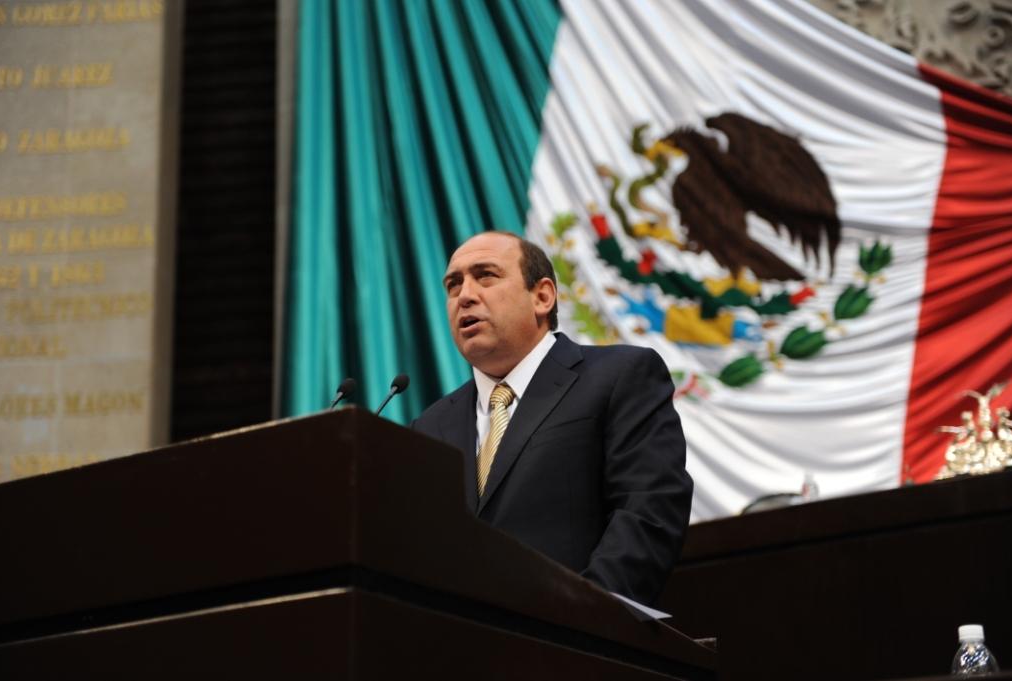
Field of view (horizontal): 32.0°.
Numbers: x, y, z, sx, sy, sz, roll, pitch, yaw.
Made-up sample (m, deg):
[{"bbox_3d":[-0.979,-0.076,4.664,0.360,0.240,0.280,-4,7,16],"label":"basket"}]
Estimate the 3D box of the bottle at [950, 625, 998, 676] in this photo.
[{"bbox_3d":[0.571,0.449,2.131,0.065,0.208,0.065,-1,-16,0],"label":"bottle"}]

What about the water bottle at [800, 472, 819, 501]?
[{"bbox_3d":[1.066,0.565,6.171,0.065,0.208,0.065,-1,-16,0],"label":"water bottle"}]

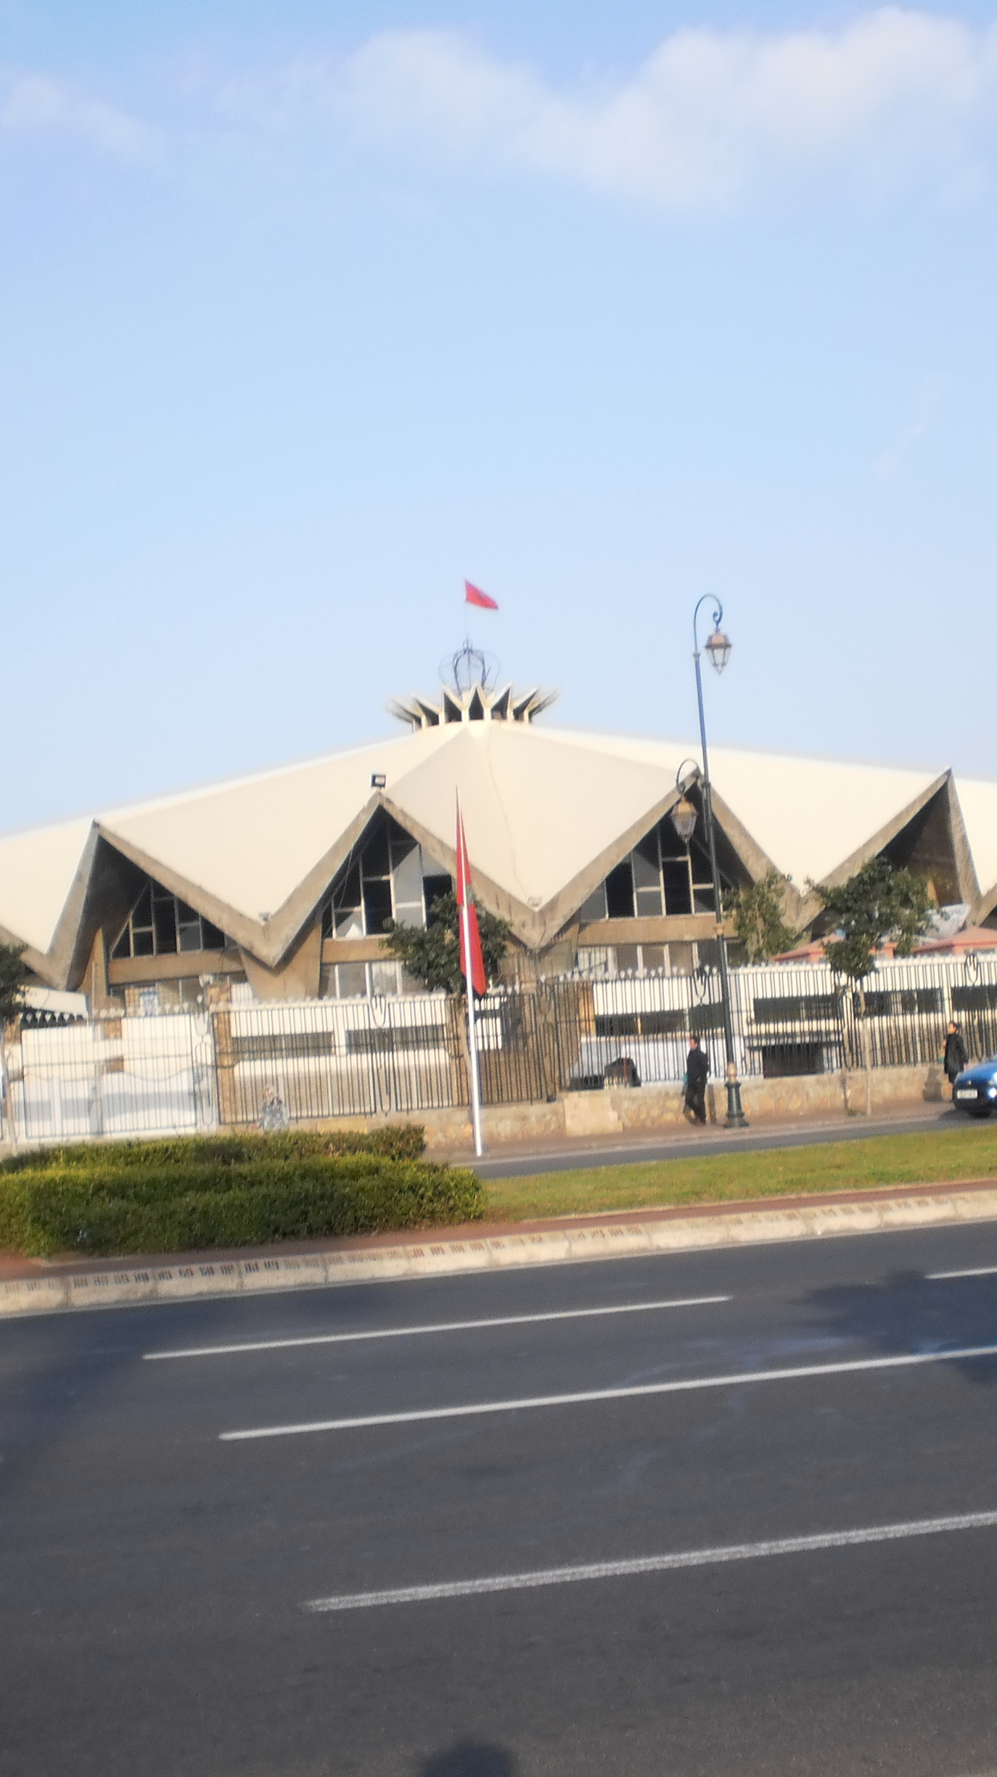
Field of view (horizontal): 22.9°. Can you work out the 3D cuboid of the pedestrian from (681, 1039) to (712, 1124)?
[{"bbox_3d":[3.789,3.701,47.141,0.600,1.710,0.500,-2,-4,-21],"label":"pedestrian"}]

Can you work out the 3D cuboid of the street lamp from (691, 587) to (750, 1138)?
[{"bbox_3d":[4.130,-0.570,46.225,0.600,10.010,1.700,-3,-4,-18],"label":"street lamp"}]

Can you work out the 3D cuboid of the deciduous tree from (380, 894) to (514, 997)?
[{"bbox_3d":[-0.699,2.364,44.245,2.350,4.520,2.300,-3,-4,-18],"label":"deciduous tree"}]

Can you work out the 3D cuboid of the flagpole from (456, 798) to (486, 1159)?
[{"bbox_3d":[-0.418,1.426,40.398,0.340,5.890,0.300,-3,-4,-18],"label":"flagpole"}]

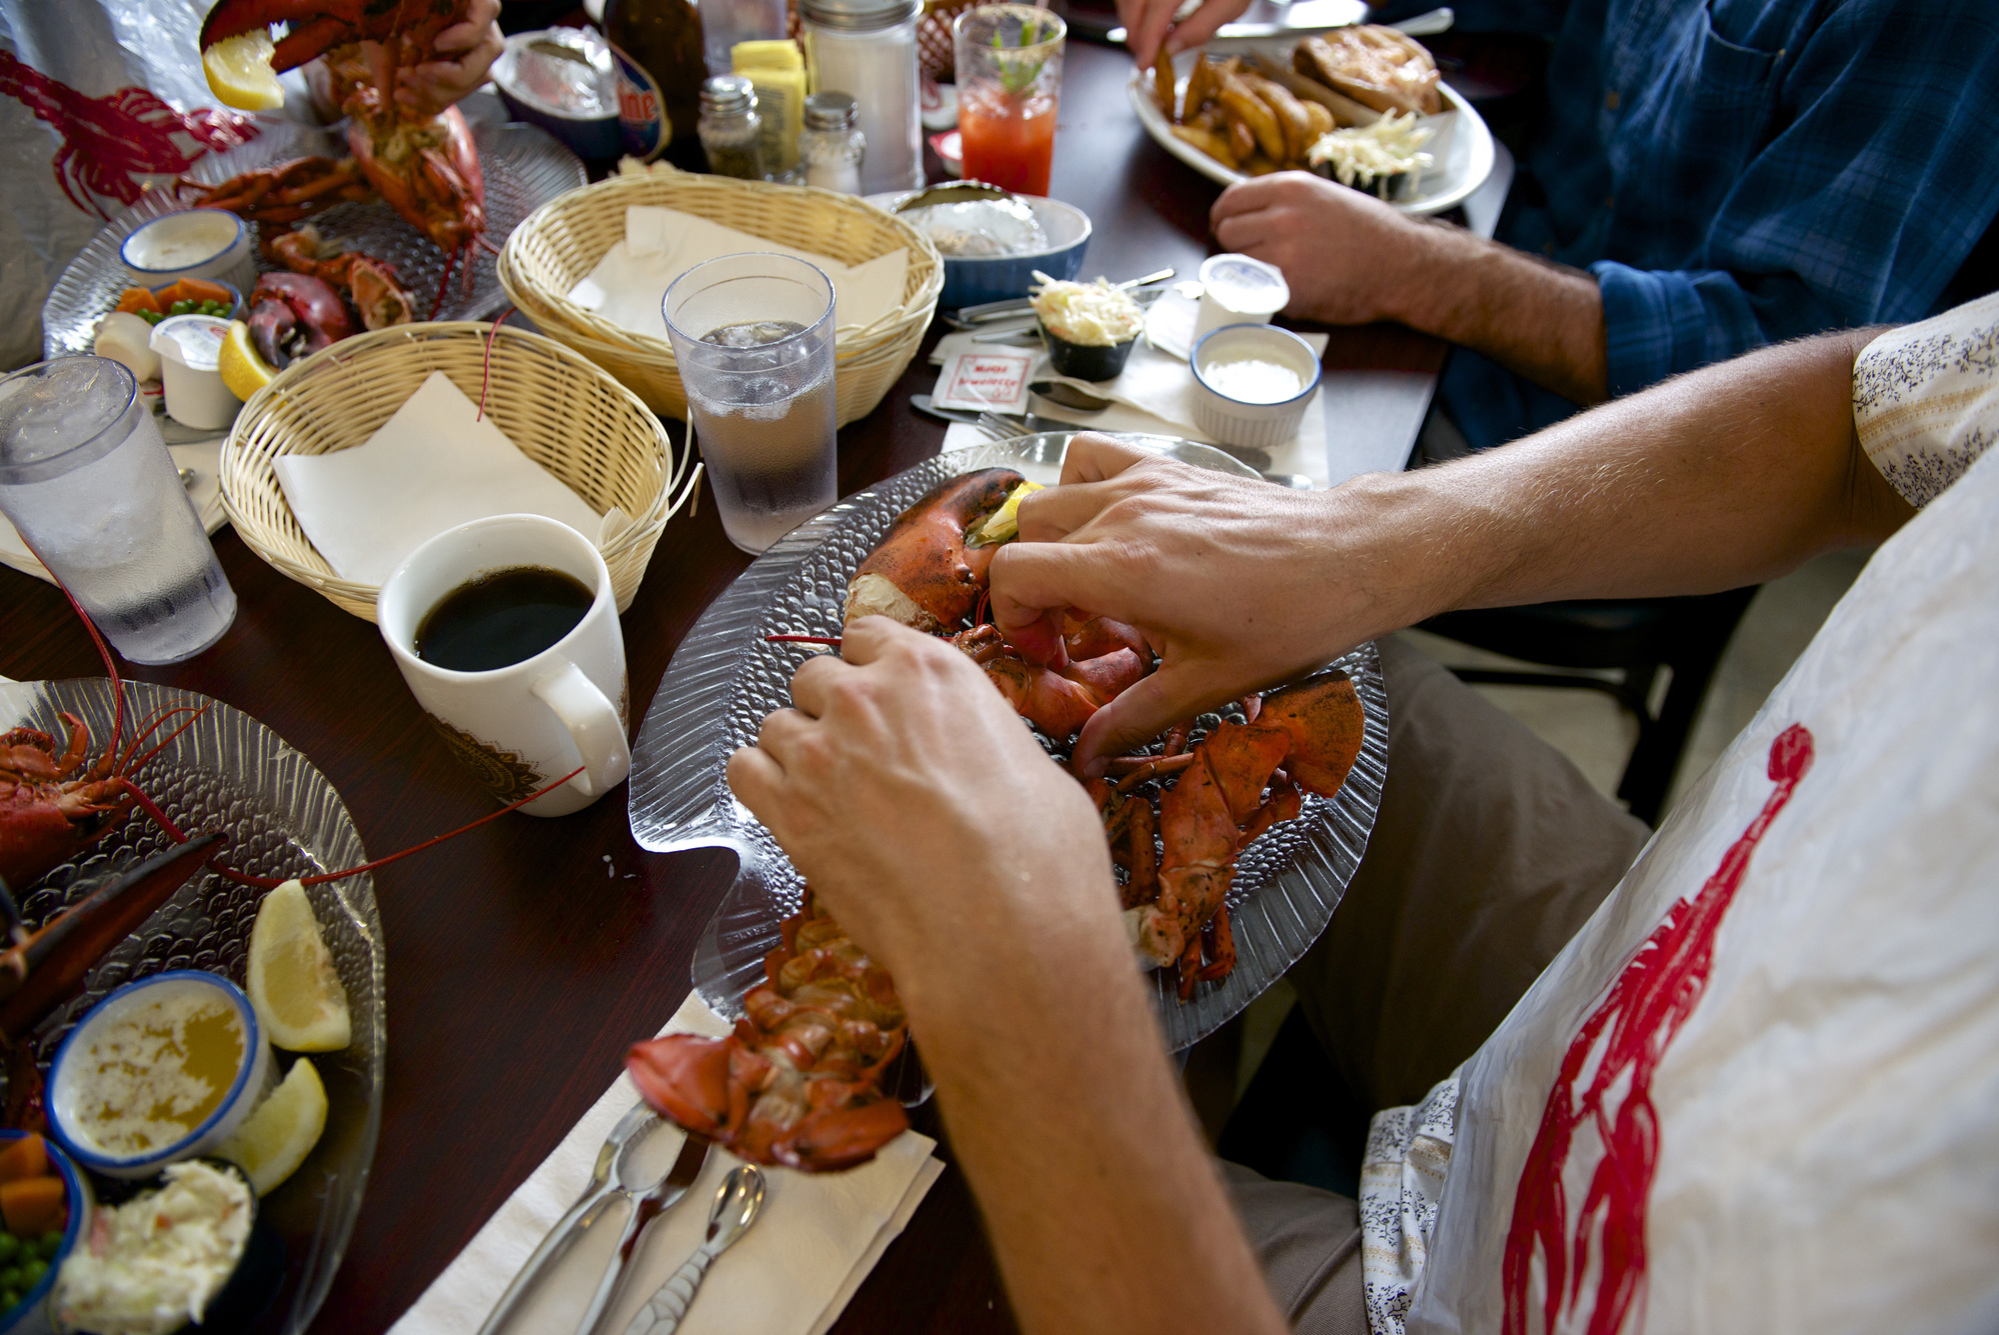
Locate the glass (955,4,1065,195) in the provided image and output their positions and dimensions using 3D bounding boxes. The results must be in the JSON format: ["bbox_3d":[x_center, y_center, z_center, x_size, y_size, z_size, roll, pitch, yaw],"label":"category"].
[{"bbox_3d":[0.006,-0.339,0.841,0.068,0.128,0.068,1,49,0],"label":"glass"}]

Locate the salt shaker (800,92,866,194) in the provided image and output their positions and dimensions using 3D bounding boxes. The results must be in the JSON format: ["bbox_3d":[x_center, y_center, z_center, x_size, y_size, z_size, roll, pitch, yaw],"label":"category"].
[{"bbox_3d":[-0.099,-0.304,0.815,0.041,0.087,0.041,1,50,0],"label":"salt shaker"}]

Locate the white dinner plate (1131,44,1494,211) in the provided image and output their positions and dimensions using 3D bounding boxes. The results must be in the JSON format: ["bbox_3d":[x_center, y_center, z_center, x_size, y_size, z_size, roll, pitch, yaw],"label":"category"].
[{"bbox_3d":[0.219,-0.386,0.954,0.234,0.027,0.290,-18,51,-16],"label":"white dinner plate"}]

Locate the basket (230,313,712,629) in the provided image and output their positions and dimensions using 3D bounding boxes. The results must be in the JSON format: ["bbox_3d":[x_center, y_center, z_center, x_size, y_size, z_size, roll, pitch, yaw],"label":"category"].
[{"bbox_3d":[-0.252,-0.076,0.633,0.230,0.072,0.177,29,55,21],"label":"basket"}]

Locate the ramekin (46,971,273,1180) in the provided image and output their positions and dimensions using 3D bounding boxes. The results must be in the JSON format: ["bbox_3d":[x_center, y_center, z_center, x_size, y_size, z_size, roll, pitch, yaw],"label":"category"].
[{"bbox_3d":[-0.283,0.143,0.459,0.068,0.034,0.068,1,50,-1],"label":"ramekin"}]

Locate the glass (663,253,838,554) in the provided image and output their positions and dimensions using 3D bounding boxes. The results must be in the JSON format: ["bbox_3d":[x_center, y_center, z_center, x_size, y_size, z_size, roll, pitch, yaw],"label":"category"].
[{"bbox_3d":[-0.110,-0.120,0.634,0.073,0.129,0.073,1,50,0],"label":"glass"}]

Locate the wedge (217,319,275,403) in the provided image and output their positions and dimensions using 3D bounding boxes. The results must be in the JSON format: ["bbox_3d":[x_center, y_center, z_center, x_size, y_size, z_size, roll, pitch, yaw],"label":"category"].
[{"bbox_3d":[-0.407,-0.164,0.728,0.034,0.036,0.065,-25,53,-21],"label":"wedge"}]

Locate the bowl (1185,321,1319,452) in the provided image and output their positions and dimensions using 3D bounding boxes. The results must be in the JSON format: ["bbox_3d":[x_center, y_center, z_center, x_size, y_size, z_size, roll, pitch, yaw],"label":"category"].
[{"bbox_3d":[0.142,-0.155,0.742,0.073,0.037,0.073,1,49,0],"label":"bowl"}]

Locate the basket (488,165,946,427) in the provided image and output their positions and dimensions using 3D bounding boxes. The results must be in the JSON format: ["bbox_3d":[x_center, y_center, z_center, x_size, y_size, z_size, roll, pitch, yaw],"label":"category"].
[{"bbox_3d":[-0.151,-0.199,0.751,0.248,0.072,0.170,12,49,10],"label":"basket"}]

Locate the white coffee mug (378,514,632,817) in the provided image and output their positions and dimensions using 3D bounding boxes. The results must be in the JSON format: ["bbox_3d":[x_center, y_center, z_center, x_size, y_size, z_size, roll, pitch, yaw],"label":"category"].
[{"bbox_3d":[-0.188,0.011,0.544,0.108,0.103,0.086,34,56,26],"label":"white coffee mug"}]

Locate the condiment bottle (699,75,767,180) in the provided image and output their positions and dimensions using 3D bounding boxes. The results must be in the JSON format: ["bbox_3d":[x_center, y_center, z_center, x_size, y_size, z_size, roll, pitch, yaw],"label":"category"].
[{"bbox_3d":[-0.160,-0.316,0.824,0.041,0.087,0.041,1,50,0],"label":"condiment bottle"}]

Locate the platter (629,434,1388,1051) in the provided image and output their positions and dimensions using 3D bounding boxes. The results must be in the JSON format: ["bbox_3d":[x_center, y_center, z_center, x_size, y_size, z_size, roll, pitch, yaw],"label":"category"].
[{"bbox_3d":[0.018,0.016,0.590,0.302,0.026,0.379,20,53,15],"label":"platter"}]

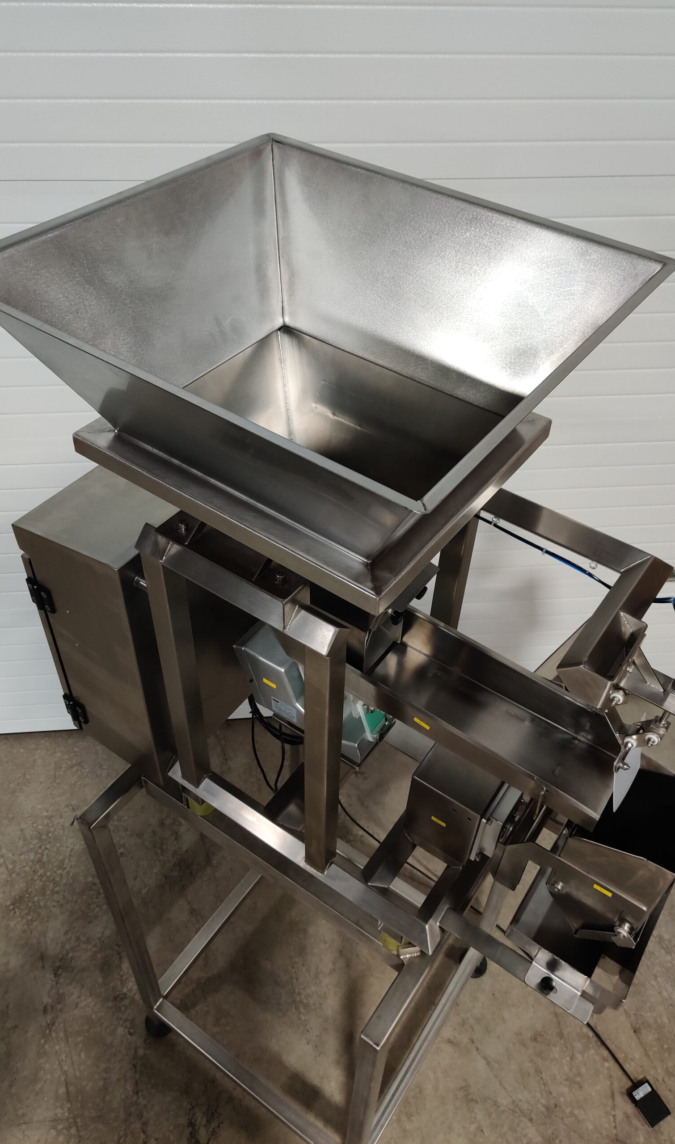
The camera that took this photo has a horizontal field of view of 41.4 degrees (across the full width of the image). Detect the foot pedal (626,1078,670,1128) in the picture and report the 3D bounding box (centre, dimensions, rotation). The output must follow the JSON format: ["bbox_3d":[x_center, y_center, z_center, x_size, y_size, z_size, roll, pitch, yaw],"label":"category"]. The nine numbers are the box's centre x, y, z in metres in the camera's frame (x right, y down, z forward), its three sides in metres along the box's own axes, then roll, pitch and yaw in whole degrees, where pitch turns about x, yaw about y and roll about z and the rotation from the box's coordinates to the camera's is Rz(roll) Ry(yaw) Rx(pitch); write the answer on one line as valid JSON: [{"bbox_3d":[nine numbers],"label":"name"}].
[{"bbox_3d":[0.664,1.126,1.898,0.056,0.027,0.080,-21,49,-21],"label":"foot pedal"}]

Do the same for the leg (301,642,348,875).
[{"bbox_3d":[-0.017,0.226,1.047,0.030,0.459,0.030,28,51,24],"label":"leg"}]

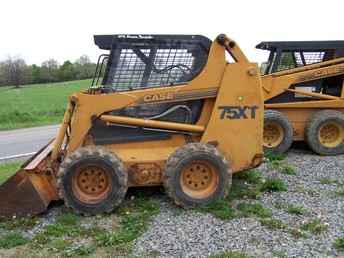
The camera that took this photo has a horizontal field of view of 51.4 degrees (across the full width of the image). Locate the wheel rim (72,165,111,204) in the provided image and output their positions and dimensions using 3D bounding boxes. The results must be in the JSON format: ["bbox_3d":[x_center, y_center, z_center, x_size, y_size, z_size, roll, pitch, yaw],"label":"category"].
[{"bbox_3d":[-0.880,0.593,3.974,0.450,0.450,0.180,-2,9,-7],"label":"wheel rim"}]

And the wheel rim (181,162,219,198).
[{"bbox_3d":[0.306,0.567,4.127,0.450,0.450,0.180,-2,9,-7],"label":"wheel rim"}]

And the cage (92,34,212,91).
[{"bbox_3d":[-0.260,-0.830,4.652,1.368,0.651,0.980,-2,9,-7],"label":"cage"}]

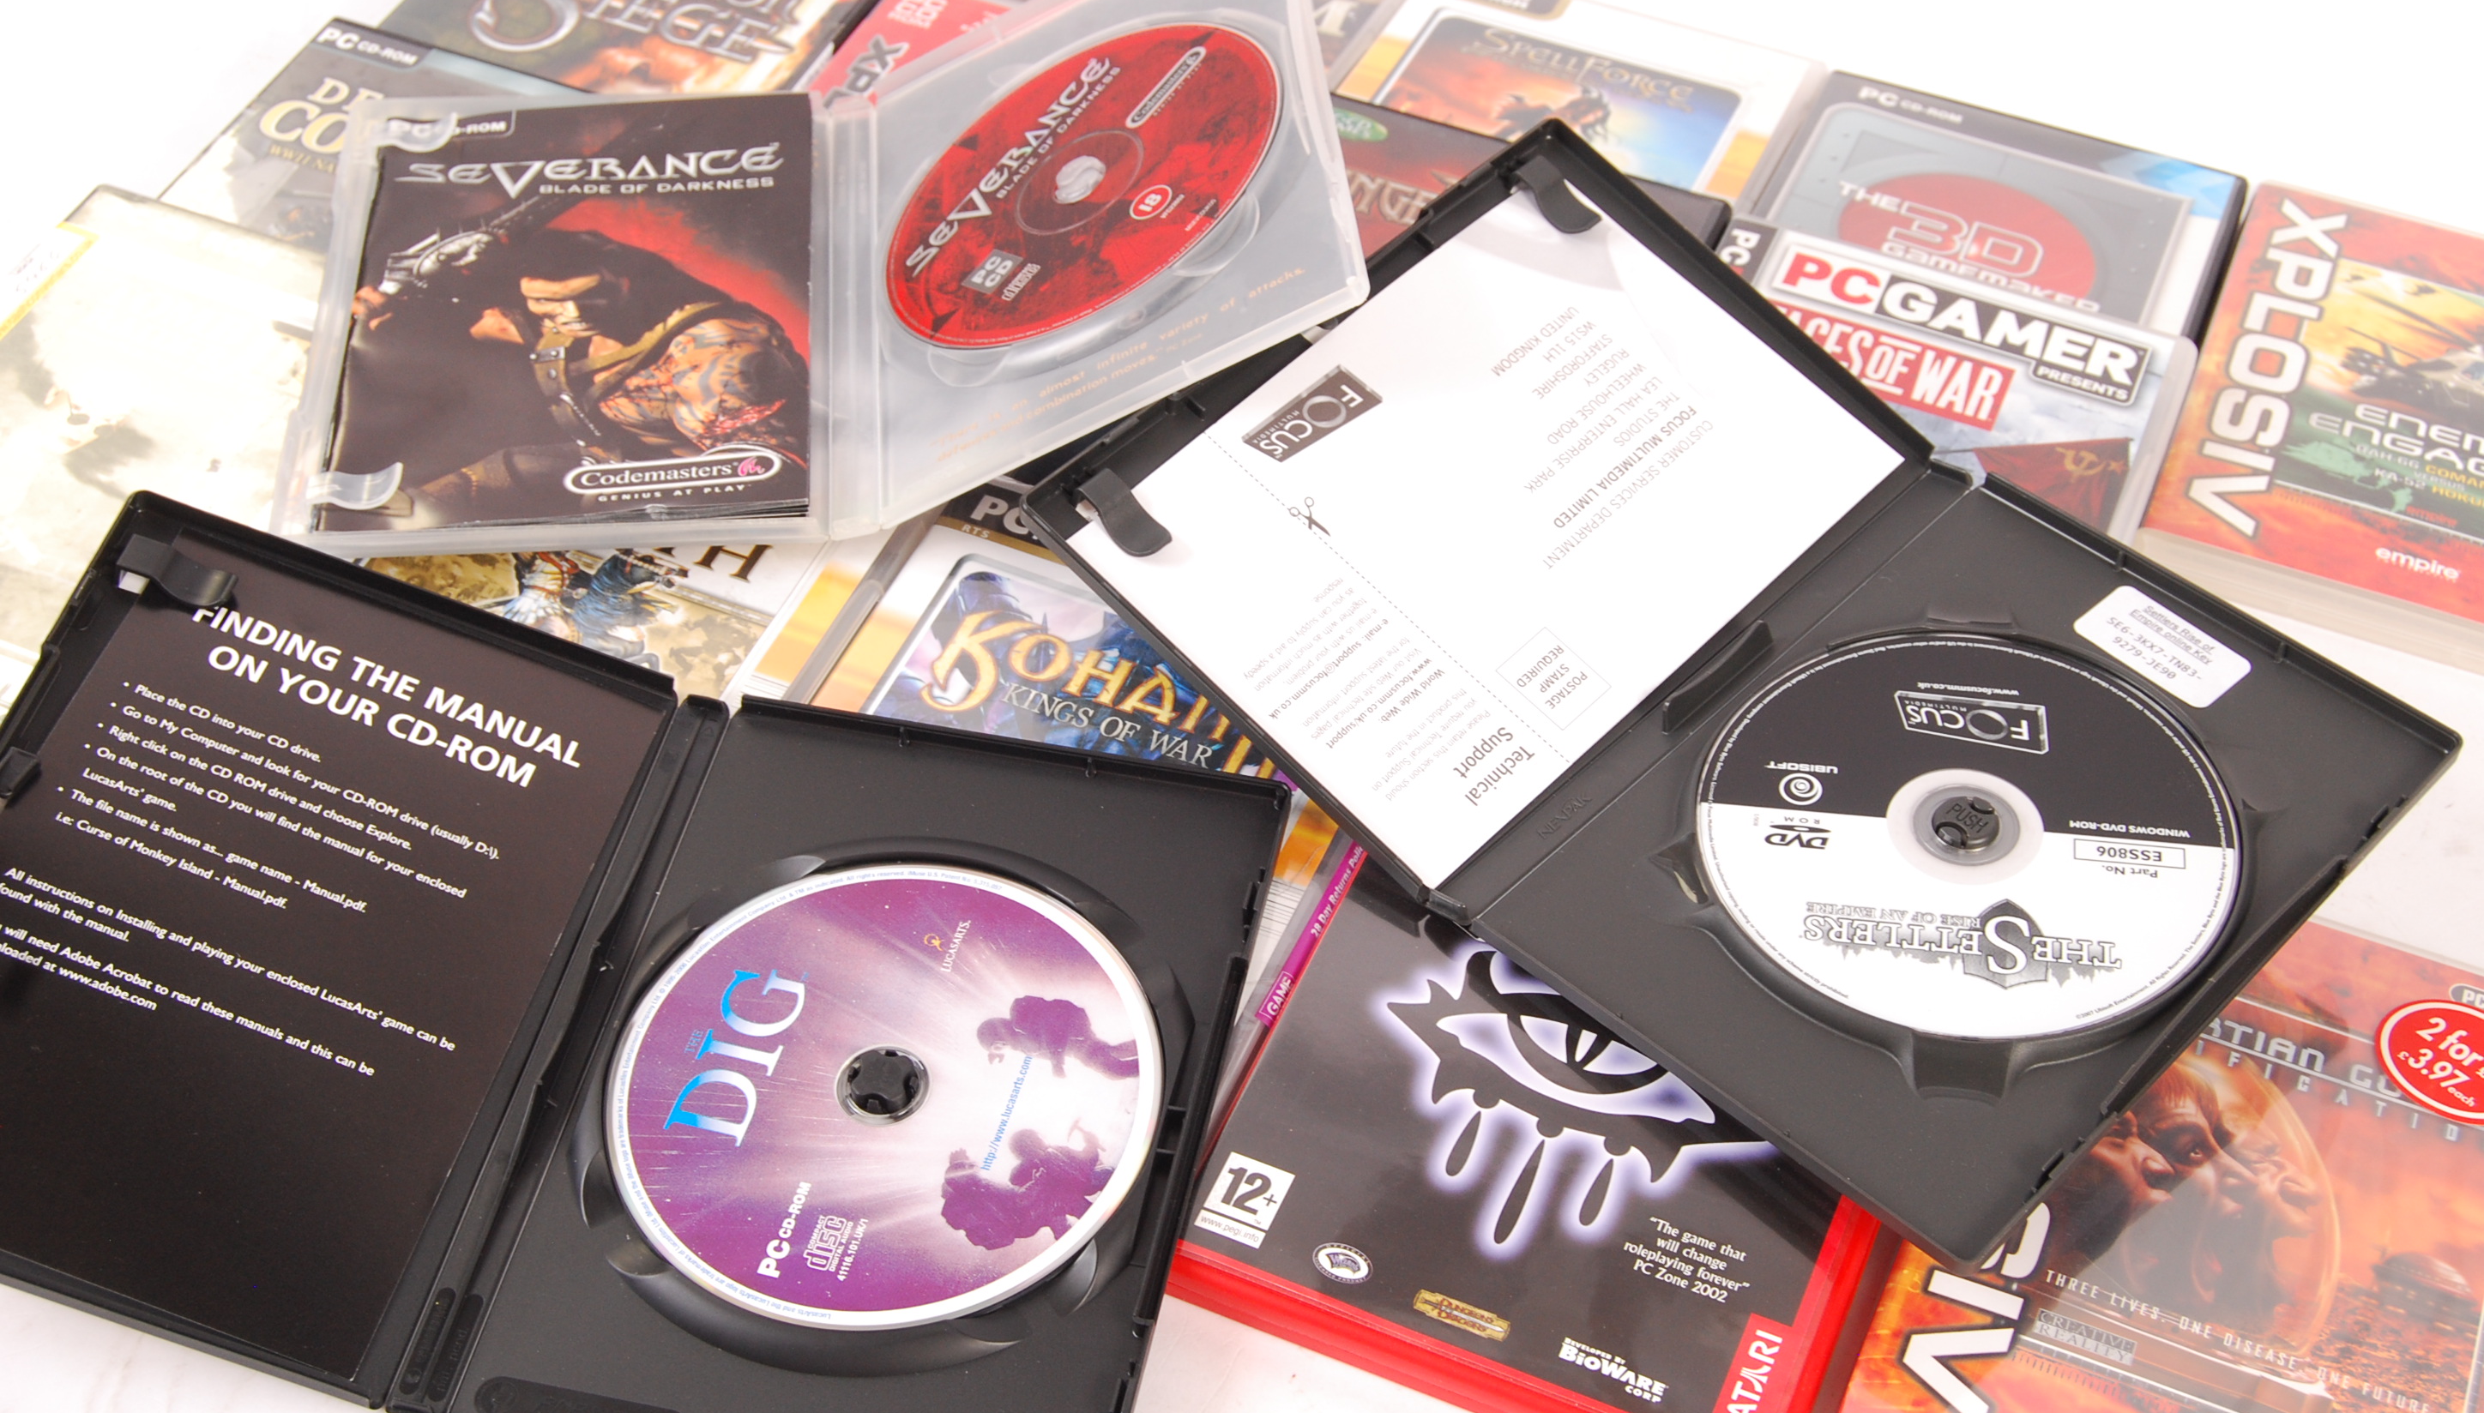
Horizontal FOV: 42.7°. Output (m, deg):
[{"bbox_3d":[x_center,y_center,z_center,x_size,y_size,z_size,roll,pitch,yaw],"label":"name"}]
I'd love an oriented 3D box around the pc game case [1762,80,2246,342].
[{"bbox_3d":[0.213,-0.120,0.945,0.135,0.015,0.190,18,45,15],"label":"pc game case"}]

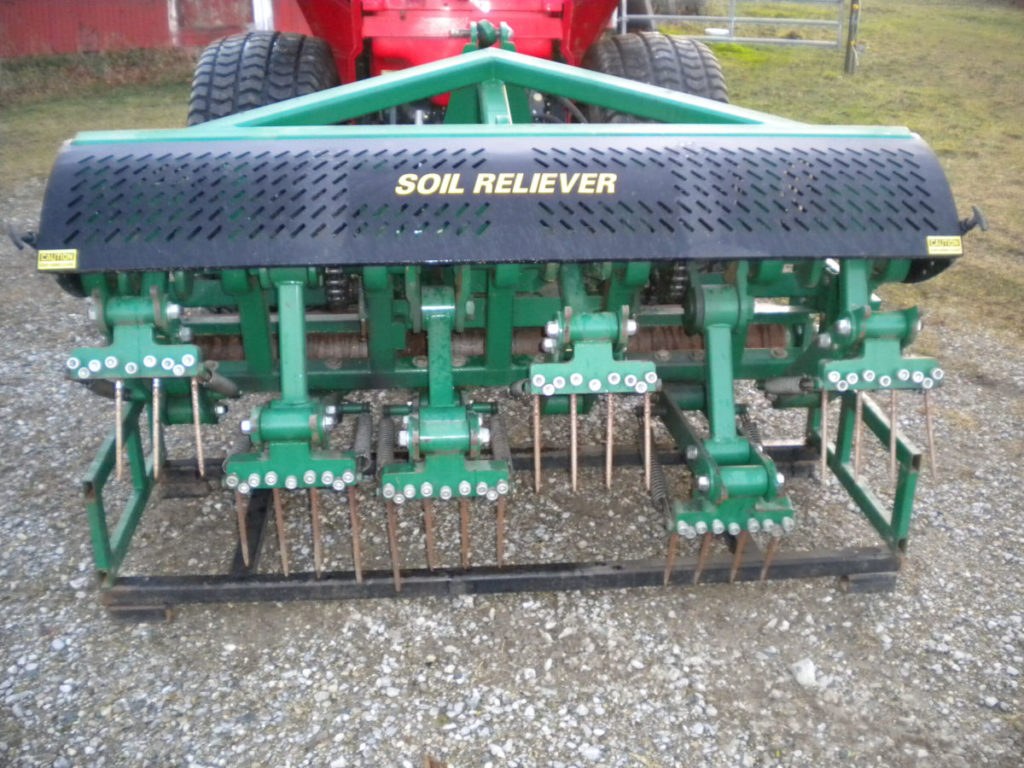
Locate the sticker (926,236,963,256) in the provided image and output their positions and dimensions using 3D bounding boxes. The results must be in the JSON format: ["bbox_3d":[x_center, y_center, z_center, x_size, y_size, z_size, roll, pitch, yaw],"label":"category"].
[{"bbox_3d":[0.916,-0.292,2.188,0.075,0.040,0.003,-1,-6,-5],"label":"sticker"}]

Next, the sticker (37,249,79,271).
[{"bbox_3d":[-0.894,-0.244,2.038,0.075,0.040,0.003,-1,-6,-5],"label":"sticker"}]

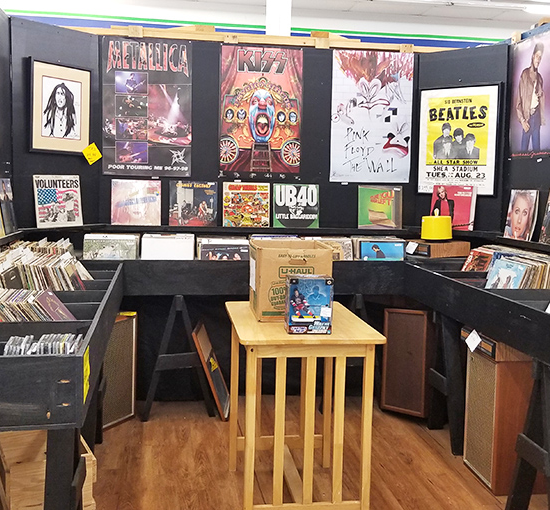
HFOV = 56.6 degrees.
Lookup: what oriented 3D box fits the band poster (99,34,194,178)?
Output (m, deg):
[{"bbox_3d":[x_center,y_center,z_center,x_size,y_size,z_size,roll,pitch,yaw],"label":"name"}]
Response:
[{"bbox_3d":[-0.830,-0.954,3.335,0.570,0.873,0.010,0,6,-7],"label":"band poster"}]

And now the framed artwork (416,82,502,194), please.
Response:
[{"bbox_3d":[1.214,-0.751,3.404,0.500,0.710,0.025,5,7,32],"label":"framed artwork"}]

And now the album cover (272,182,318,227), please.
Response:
[{"bbox_3d":[0.148,-0.329,3.505,0.315,0.315,0.012,1,-4,-7],"label":"album cover"}]

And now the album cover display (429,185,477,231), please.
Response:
[{"bbox_3d":[1.234,-0.318,3.530,0.315,0.315,0.012,6,-1,40],"label":"album cover display"}]

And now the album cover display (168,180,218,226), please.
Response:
[{"bbox_3d":[-0.546,-0.338,3.420,0.315,0.315,0.012,1,-4,-7],"label":"album cover display"}]

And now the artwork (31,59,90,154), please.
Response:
[{"bbox_3d":[-1.300,-0.877,3.106,0.025,0.528,0.365,7,8,44],"label":"artwork"}]

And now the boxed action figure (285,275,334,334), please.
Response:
[{"bbox_3d":[0.145,0.210,2.145,0.181,0.230,0.072,0,6,-6],"label":"boxed action figure"}]

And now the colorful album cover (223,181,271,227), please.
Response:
[{"bbox_3d":[-0.188,-0.335,3.447,0.315,0.313,0.010,0,-3,-7],"label":"colorful album cover"}]

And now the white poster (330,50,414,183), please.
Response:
[{"bbox_3d":[0.678,-0.965,3.570,0.580,0.900,0.010,1,4,-7],"label":"white poster"}]

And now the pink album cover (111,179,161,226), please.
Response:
[{"bbox_3d":[-0.914,-0.340,3.370,0.315,0.315,0.012,1,-4,-7],"label":"pink album cover"}]

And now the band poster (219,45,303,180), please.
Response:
[{"bbox_3d":[-0.092,-0.943,3.424,0.550,0.870,0.010,0,6,-7],"label":"band poster"}]

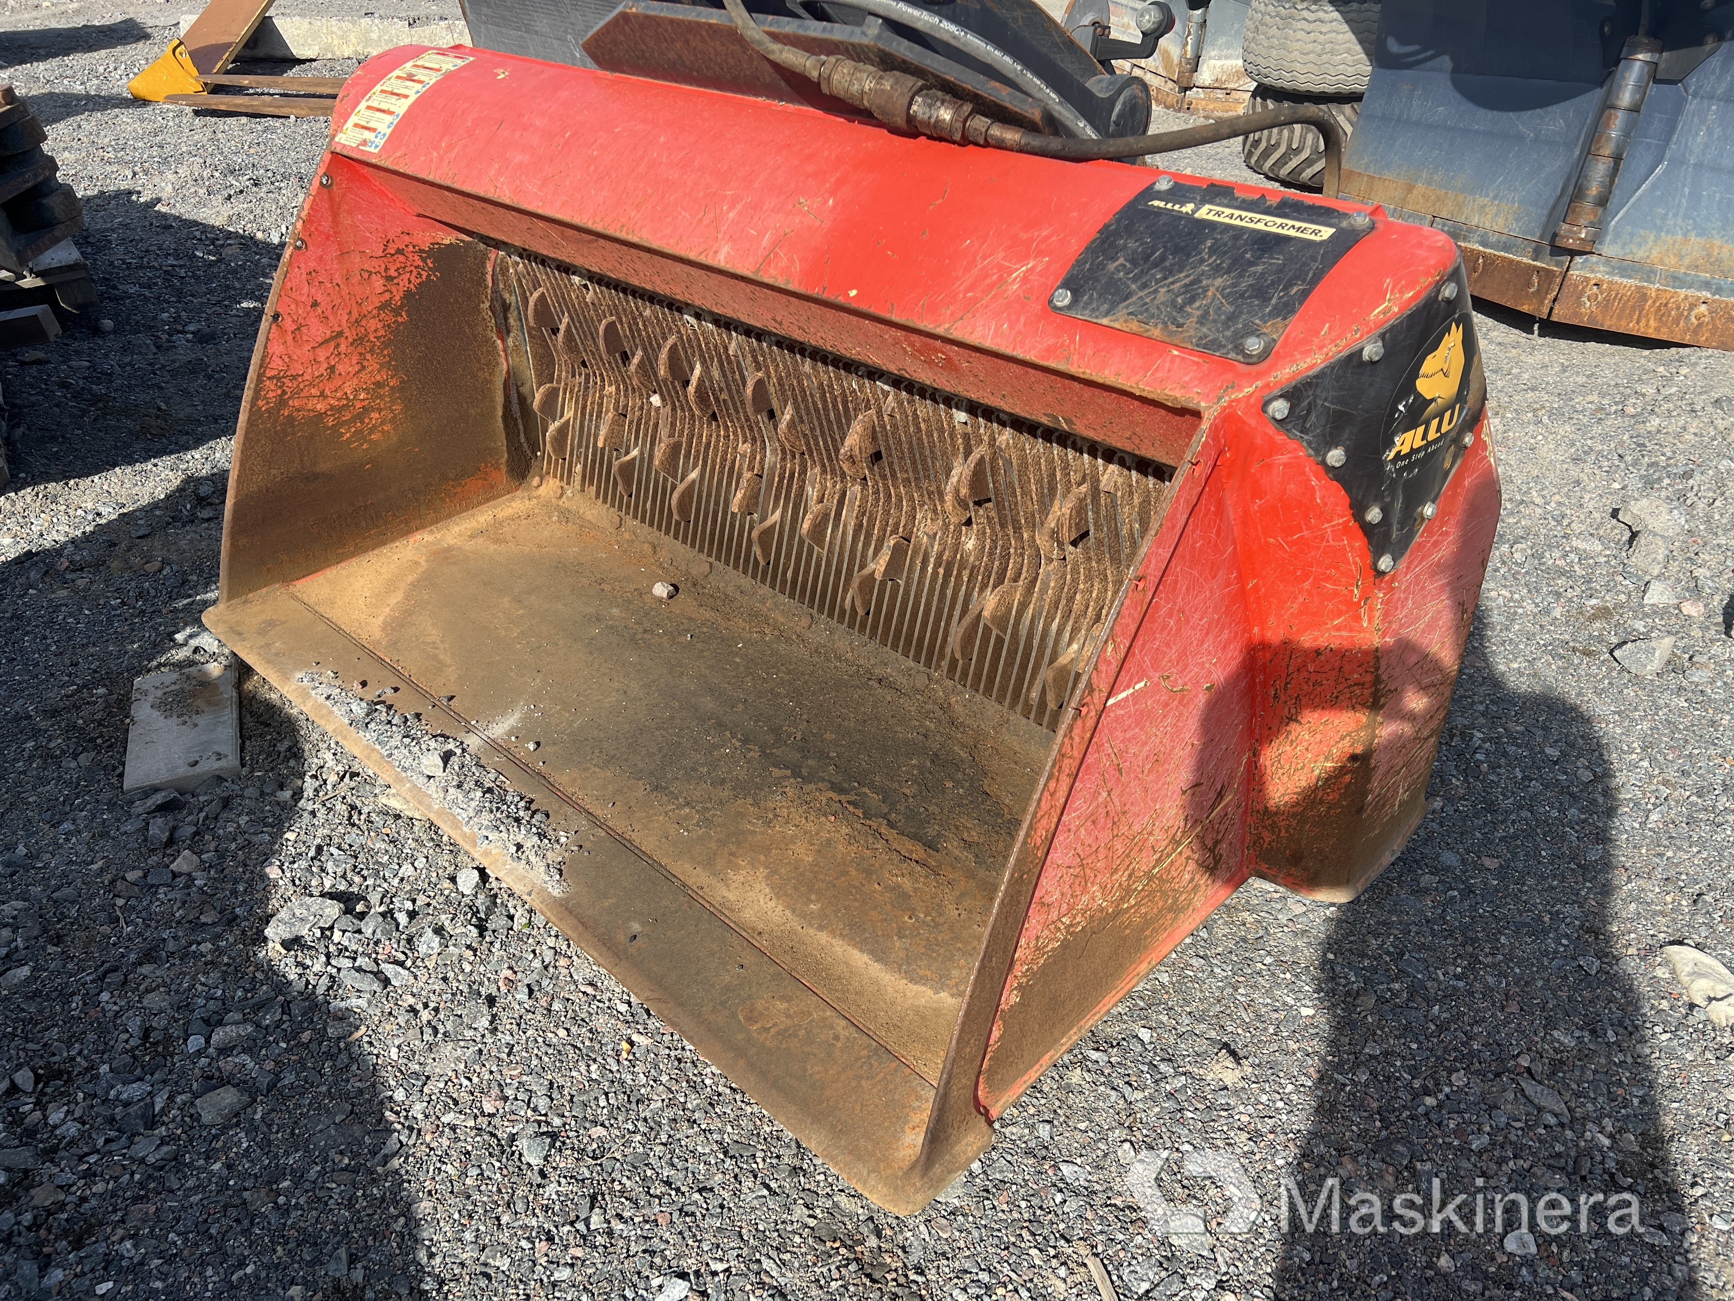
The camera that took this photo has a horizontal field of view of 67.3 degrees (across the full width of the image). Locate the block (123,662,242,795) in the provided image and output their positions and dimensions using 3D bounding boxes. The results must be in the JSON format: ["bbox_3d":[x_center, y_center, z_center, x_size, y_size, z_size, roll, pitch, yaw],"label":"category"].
[{"bbox_3d":[-1.289,0.154,2.467,0.178,0.055,0.355,-15,36,-17],"label":"block"}]

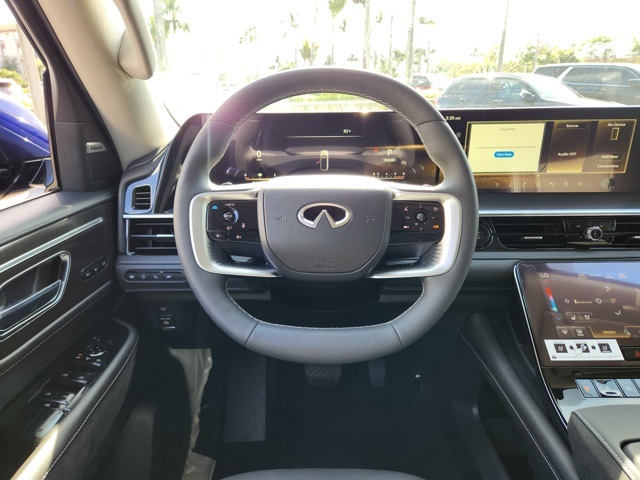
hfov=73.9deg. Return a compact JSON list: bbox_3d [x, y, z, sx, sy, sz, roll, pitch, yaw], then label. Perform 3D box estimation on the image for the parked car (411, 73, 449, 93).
[{"bbox_3d":[9.142,-13.066,35.500,1.900,1.700,4.700,13,23,31],"label":"parked car"}]

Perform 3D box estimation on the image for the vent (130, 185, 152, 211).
[{"bbox_3d":[-0.332,-0.079,0.790,0.038,0.050,0.030,-2,20,-6],"label":"vent"}]

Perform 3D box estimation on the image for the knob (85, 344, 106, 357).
[{"bbox_3d":[-0.349,0.173,0.665,0.030,0.012,0.030,0,20,0],"label":"knob"}]

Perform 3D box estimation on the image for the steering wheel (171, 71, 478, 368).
[{"bbox_3d":[0.009,-0.032,0.563,0.385,0.375,0.100,0,-6,0],"label":"steering wheel"}]

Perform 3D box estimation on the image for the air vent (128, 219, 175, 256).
[{"bbox_3d":[-0.274,-0.006,0.755,0.135,0.064,0.040,0,15,0],"label":"air vent"}]

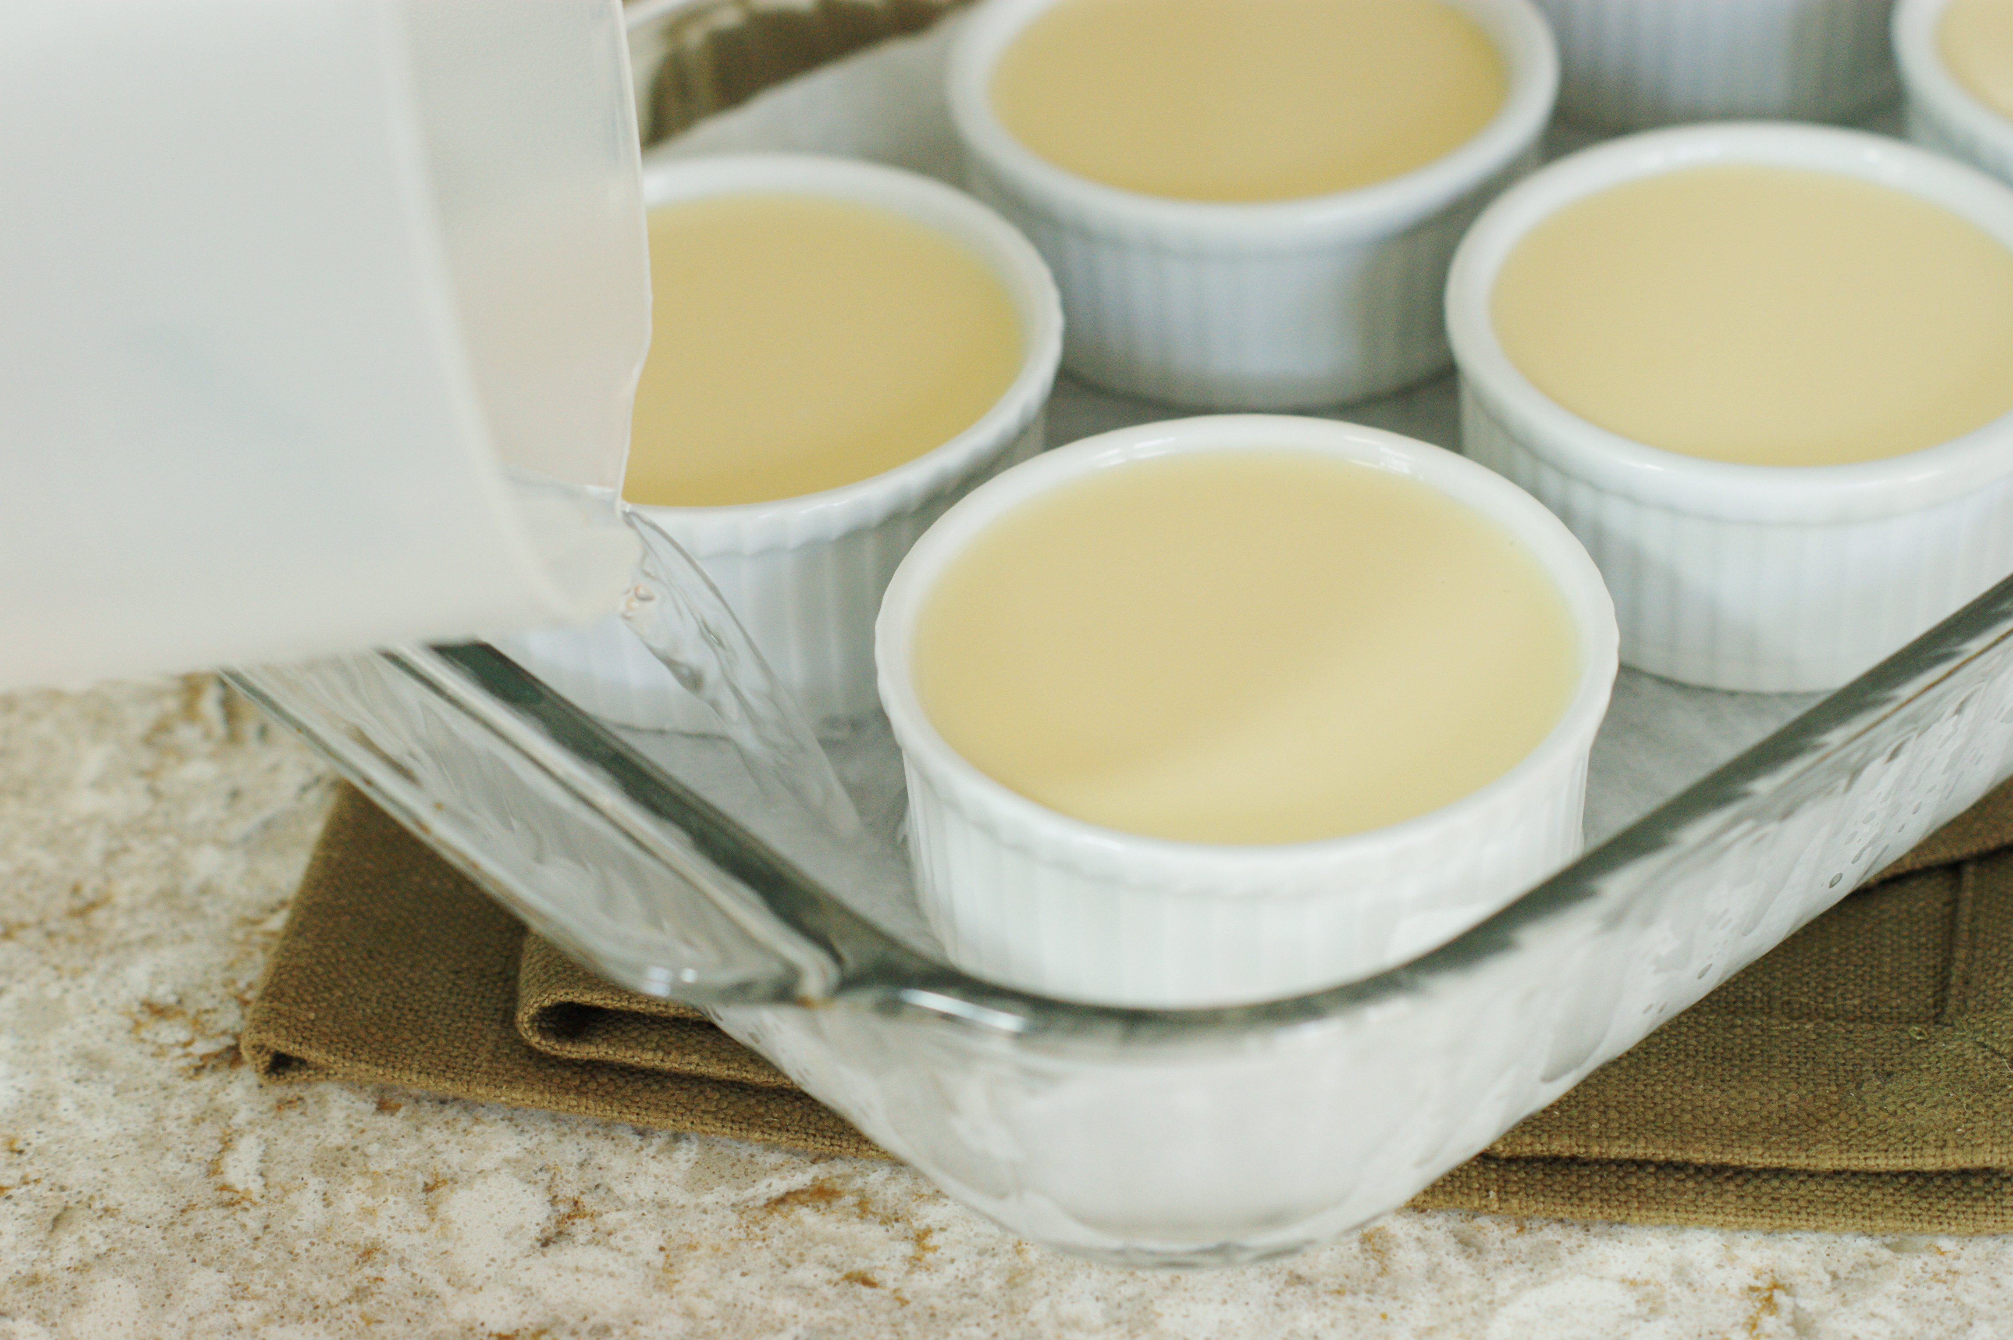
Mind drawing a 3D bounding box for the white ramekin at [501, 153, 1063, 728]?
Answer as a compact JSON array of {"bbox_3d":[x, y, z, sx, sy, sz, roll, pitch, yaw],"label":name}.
[{"bbox_3d":[-0.037,-0.033,0.576,0.090,0.036,0.090,-2,38,0],"label":"white ramekin"}]

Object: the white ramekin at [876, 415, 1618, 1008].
[{"bbox_3d":[0.030,0.007,0.521,0.090,0.036,0.090,-2,38,0],"label":"white ramekin"}]

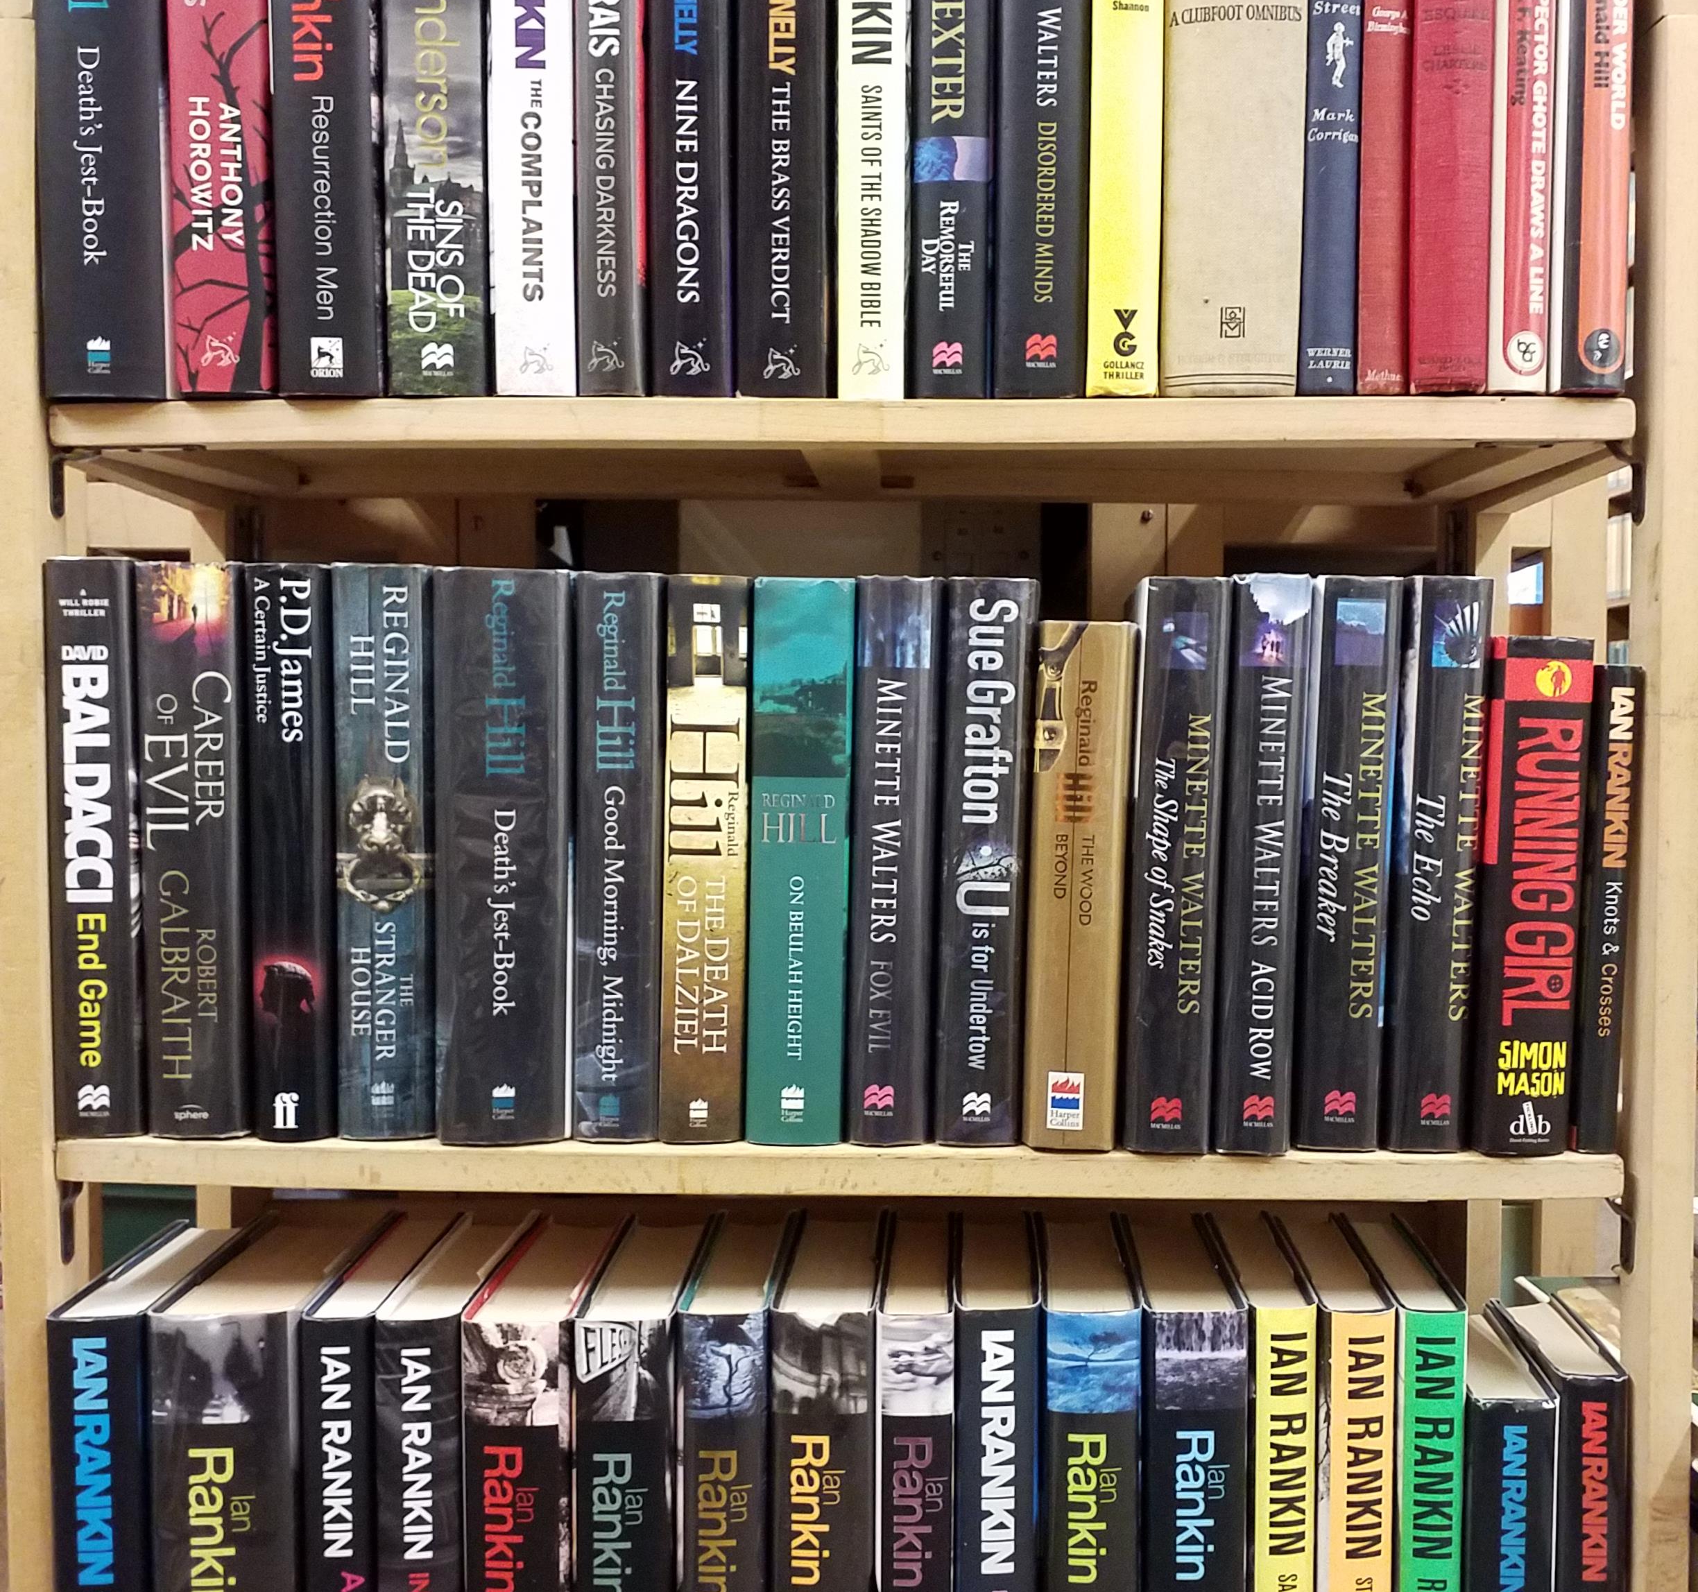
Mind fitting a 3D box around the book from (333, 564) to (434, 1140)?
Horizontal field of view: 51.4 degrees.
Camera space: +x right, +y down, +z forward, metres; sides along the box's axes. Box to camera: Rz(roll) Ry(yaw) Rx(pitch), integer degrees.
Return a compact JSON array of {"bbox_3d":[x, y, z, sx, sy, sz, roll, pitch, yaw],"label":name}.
[{"bbox_3d":[-0.191,0.019,0.812,0.040,0.240,0.156,1,4,2],"label":"book"}]

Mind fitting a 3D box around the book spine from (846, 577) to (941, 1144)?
[{"bbox_3d":[0.022,0.024,0.813,0.035,0.238,0.156,1,4,1],"label":"book spine"}]

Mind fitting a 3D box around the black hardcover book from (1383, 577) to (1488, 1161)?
[{"bbox_3d":[0.248,0.027,0.815,0.033,0.240,0.158,2,2,1],"label":"black hardcover book"}]

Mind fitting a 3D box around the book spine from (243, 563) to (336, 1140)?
[{"bbox_3d":[-0.230,0.021,0.815,0.035,0.240,0.158,0,2,2],"label":"book spine"}]

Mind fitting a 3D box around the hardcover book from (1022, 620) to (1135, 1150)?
[{"bbox_3d":[0.098,0.036,0.807,0.039,0.220,0.147,2,2,2],"label":"hardcover book"}]

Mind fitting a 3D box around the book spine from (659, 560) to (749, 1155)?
[{"bbox_3d":[-0.057,0.023,0.813,0.036,0.237,0.156,1,4,1],"label":"book spine"}]

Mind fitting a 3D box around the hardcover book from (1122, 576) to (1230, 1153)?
[{"bbox_3d":[0.138,0.027,0.812,0.038,0.240,0.158,1,2,1],"label":"hardcover book"}]

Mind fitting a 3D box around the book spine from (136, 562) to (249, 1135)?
[{"bbox_3d":[-0.270,0.018,0.812,0.044,0.240,0.156,0,4,1],"label":"book spine"}]

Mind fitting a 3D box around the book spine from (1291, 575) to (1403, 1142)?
[{"bbox_3d":[0.210,0.026,0.810,0.036,0.238,0.158,2,2,2],"label":"book spine"}]

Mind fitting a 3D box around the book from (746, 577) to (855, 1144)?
[{"bbox_3d":[-0.019,0.026,0.815,0.040,0.236,0.158,1,2,1],"label":"book"}]

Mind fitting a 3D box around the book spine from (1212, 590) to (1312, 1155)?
[{"bbox_3d":[0.175,0.027,0.811,0.032,0.240,0.158,2,2,2],"label":"book spine"}]

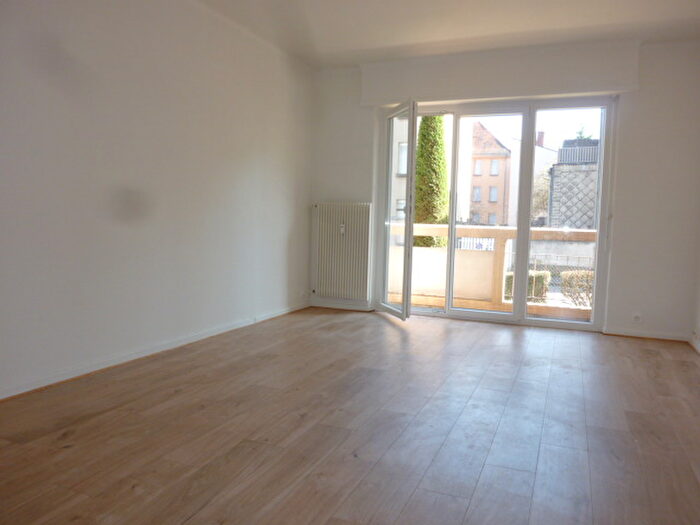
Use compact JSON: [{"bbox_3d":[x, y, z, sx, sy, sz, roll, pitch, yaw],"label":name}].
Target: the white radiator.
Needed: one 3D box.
[{"bbox_3d":[-0.087,-0.117,5.378,0.653,0.996,0.103,3,5,23],"label":"white radiator"}]

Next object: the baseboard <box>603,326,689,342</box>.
[{"bbox_3d":[2.537,0.621,4.346,0.632,0.069,0.017,3,5,23],"label":"baseboard"}]

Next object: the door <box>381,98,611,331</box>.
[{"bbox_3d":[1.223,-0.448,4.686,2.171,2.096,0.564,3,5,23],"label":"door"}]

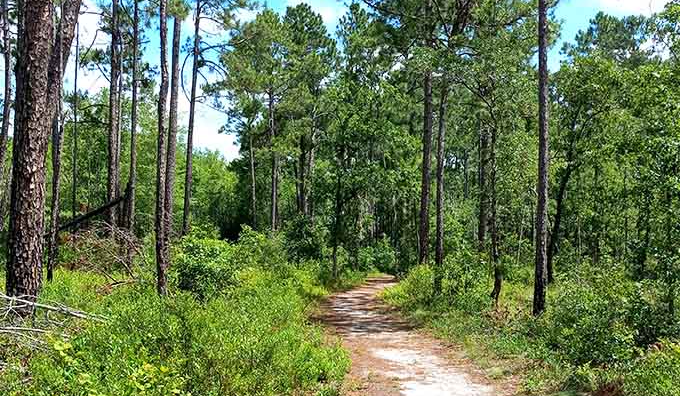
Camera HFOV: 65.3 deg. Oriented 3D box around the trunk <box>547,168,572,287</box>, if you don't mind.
[{"bbox_3d":[6.474,0.768,15.604,0.294,3.527,0.235,11,-3,0],"label":"trunk"}]

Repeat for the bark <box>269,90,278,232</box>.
[{"bbox_3d":[-3.680,-2.042,29.233,0.331,7.766,0.303,-2,-3,0],"label":"bark"}]

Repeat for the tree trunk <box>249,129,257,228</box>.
[{"bbox_3d":[-4.949,-1.182,30.171,0.284,5.716,0.256,-2,-3,0],"label":"tree trunk"}]

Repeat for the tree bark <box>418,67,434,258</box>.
[{"bbox_3d":[3.227,-1.287,19.722,0.372,7.409,0.335,2,-3,0],"label":"tree bark"}]

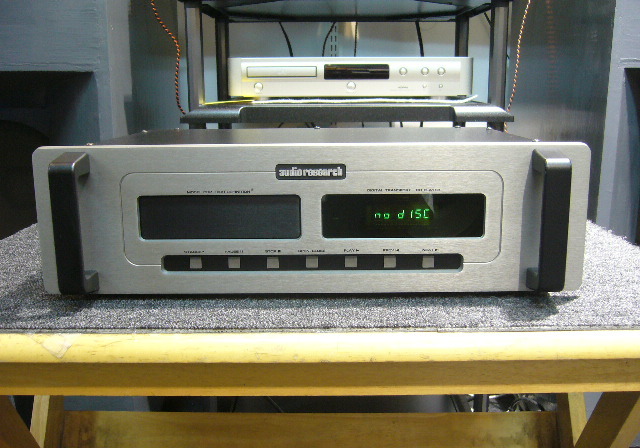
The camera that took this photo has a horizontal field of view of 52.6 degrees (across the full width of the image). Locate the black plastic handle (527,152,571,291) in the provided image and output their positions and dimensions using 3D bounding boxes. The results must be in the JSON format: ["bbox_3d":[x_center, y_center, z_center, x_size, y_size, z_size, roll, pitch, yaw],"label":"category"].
[{"bbox_3d":[0.195,-0.001,0.551,0.022,0.126,0.034,0,11,1],"label":"black plastic handle"}]

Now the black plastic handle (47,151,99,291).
[{"bbox_3d":[-0.211,0.002,0.556,0.022,0.126,0.034,0,11,1],"label":"black plastic handle"}]

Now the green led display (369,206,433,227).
[{"bbox_3d":[0.071,-0.007,0.573,0.057,0.018,0.005,0,11,1],"label":"green led display"}]

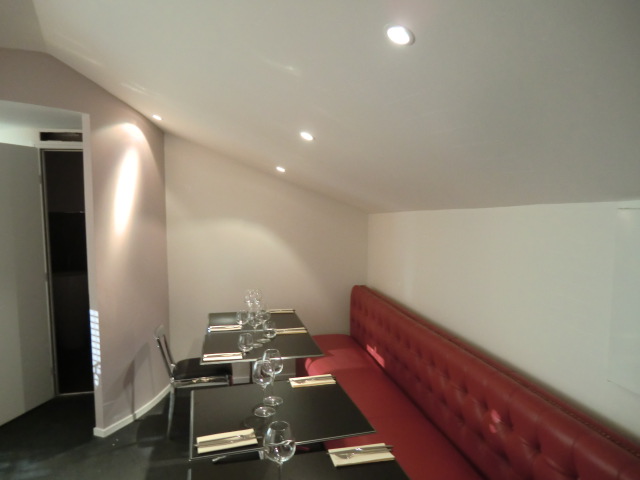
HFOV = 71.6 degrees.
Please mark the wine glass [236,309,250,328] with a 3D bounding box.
[{"bbox_3d":[-0.551,0.575,3.189,0.088,0.135,0.088,0,3,0],"label":"wine glass"}]

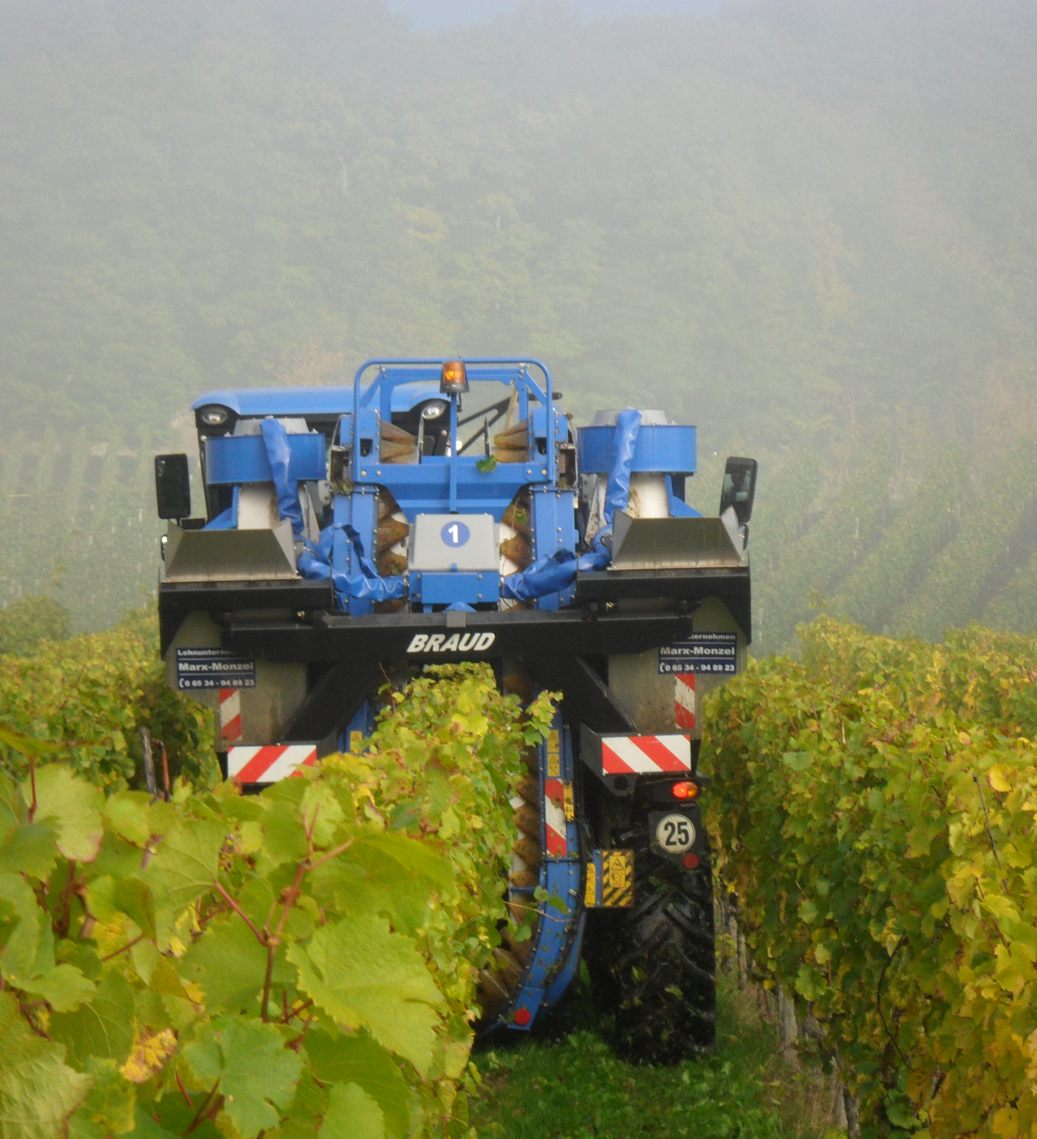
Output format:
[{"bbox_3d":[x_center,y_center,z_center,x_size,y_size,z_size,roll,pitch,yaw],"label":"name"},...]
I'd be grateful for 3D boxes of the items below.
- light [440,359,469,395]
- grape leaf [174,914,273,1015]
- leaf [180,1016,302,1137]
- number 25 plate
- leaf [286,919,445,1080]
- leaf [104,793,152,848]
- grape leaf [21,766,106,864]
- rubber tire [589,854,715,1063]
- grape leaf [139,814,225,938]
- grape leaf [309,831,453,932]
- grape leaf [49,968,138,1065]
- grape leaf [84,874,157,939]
[{"bbox_3d":[-0.333,-1.004,30.900,0.152,0.177,0.152,-1,1,0],"label":"light"},{"bbox_3d":[-0.261,0.356,5.300,0.090,0.100,0.040,1,-1,0],"label":"grape leaf"},{"bbox_3d":[-0.236,0.432,5.050,0.103,0.105,0.045,-1,1,-6],"label":"leaf"},{"bbox_3d":[0.802,1.346,30.100,0.200,0.200,0.015,1,-1,0],"label":"number 25 plate"},{"bbox_3d":[-0.129,0.359,5.000,0.131,0.136,0.055,1,-1,-5],"label":"leaf"},{"bbox_3d":[-0.349,0.225,5.300,0.043,0.049,0.025,1,-1,0],"label":"leaf"},{"bbox_3d":[-0.406,0.219,5.300,0.074,0.088,0.035,1,-1,0],"label":"grape leaf"},{"bbox_3d":[0.763,1.953,31.100,0.520,1.310,1.310,-1,1,0],"label":"rubber tire"},{"bbox_3d":[-0.295,0.271,5.200,0.080,0.108,0.045,-1,1,-6],"label":"grape leaf"},{"bbox_3d":[-0.124,0.282,5.300,0.130,0.095,0.060,-1,1,-6],"label":"grape leaf"},{"bbox_3d":[-0.380,0.400,5.300,0.080,0.087,0.040,1,-1,0],"label":"grape leaf"},{"bbox_3d":[-0.350,0.297,5.200,0.063,0.060,0.035,-1,1,-6],"label":"grape leaf"}]

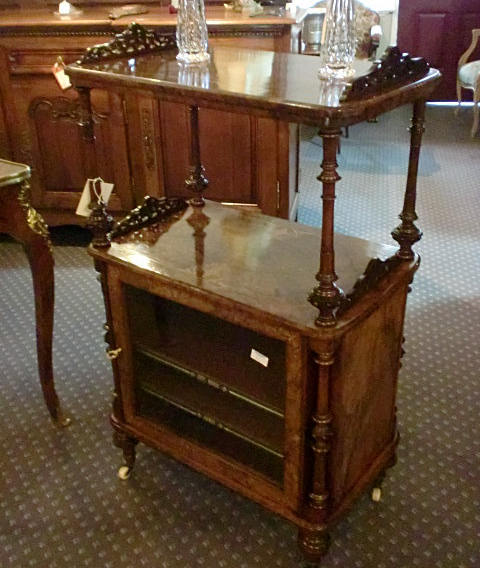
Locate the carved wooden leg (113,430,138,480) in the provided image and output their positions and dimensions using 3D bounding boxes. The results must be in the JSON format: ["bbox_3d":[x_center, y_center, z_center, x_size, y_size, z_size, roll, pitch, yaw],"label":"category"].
[{"bbox_3d":[-0.297,0.444,1.695,0.066,0.168,0.066,-1,28,1],"label":"carved wooden leg"}]

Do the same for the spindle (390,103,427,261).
[{"bbox_3d":[0.328,-0.195,1.238,0.060,0.325,0.060,19,34,34],"label":"spindle"}]

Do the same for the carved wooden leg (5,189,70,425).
[{"bbox_3d":[-0.526,0.089,1.742,0.120,0.748,0.095,-8,29,-12],"label":"carved wooden leg"}]

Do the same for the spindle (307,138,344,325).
[{"bbox_3d":[0.139,-0.079,1.025,0.060,0.330,0.060,-1,28,1],"label":"spindle"}]

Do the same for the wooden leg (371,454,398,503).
[{"bbox_3d":[0.355,0.477,1.594,0.066,0.168,0.066,19,34,34],"label":"wooden leg"}]

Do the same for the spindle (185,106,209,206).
[{"bbox_3d":[-0.105,-0.346,1.550,0.060,0.325,0.060,-1,28,1],"label":"spindle"}]

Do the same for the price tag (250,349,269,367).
[{"bbox_3d":[0.038,0.141,1.232,0.039,0.018,0.002,31,41,26],"label":"price tag"}]

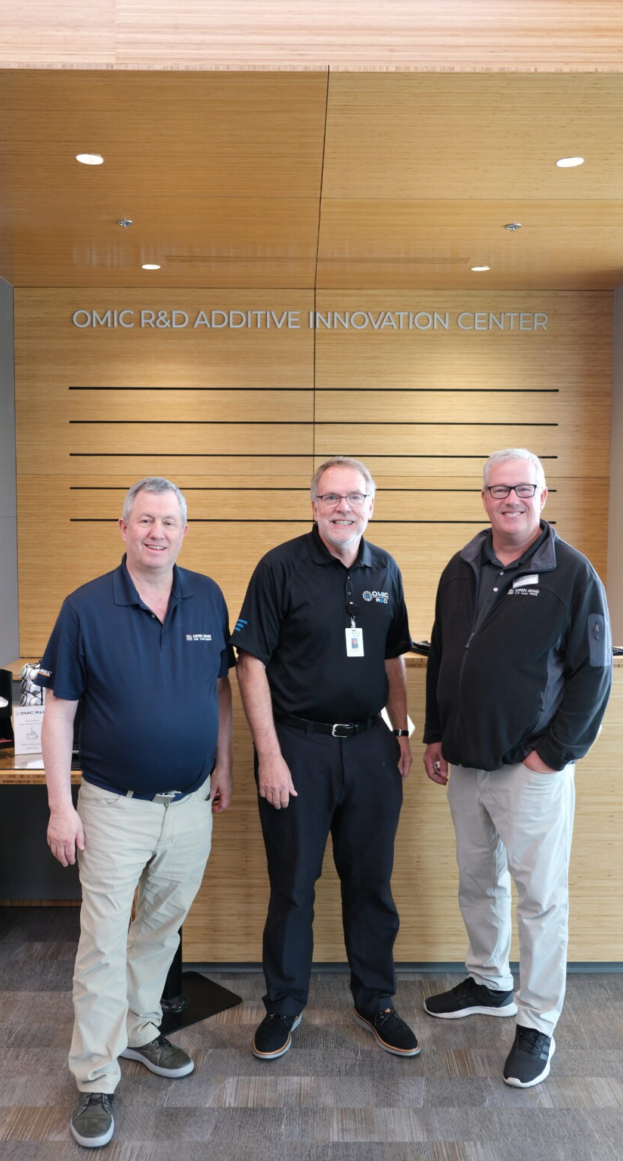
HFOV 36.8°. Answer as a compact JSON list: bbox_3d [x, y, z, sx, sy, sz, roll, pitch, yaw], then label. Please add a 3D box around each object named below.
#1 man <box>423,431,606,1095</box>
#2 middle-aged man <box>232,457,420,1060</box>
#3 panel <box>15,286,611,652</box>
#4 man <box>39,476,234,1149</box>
[{"bbox_3d":[0.604,0.526,2.902,0.580,1.865,0.410,3,5,35],"label":"man"},{"bbox_3d":[0.048,0.538,2.911,0.590,1.835,0.380,-1,5,-20],"label":"middle-aged man"},{"bbox_3d":[0.012,-0.480,4.297,2.710,1.680,0.060,0,4,-1],"label":"panel"},{"bbox_3d":[-0.474,0.592,2.632,0.540,1.765,0.420,-2,5,-23],"label":"man"}]

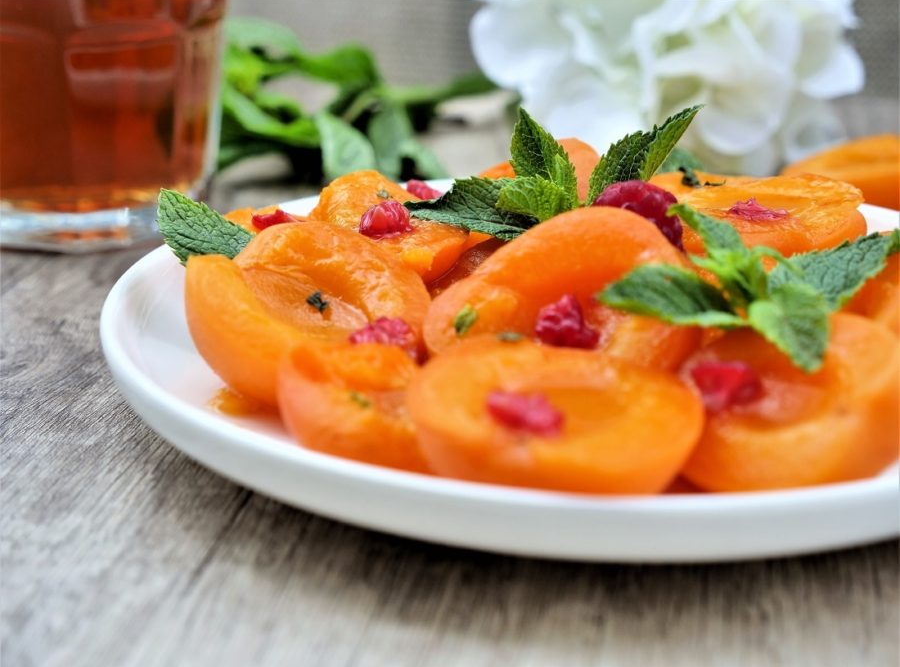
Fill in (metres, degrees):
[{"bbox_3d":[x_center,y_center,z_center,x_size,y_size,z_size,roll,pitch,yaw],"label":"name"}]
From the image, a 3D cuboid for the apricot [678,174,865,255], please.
[{"bbox_3d":[0.070,-0.020,0.405,0.042,0.021,0.042,0,19,0],"label":"apricot"}]

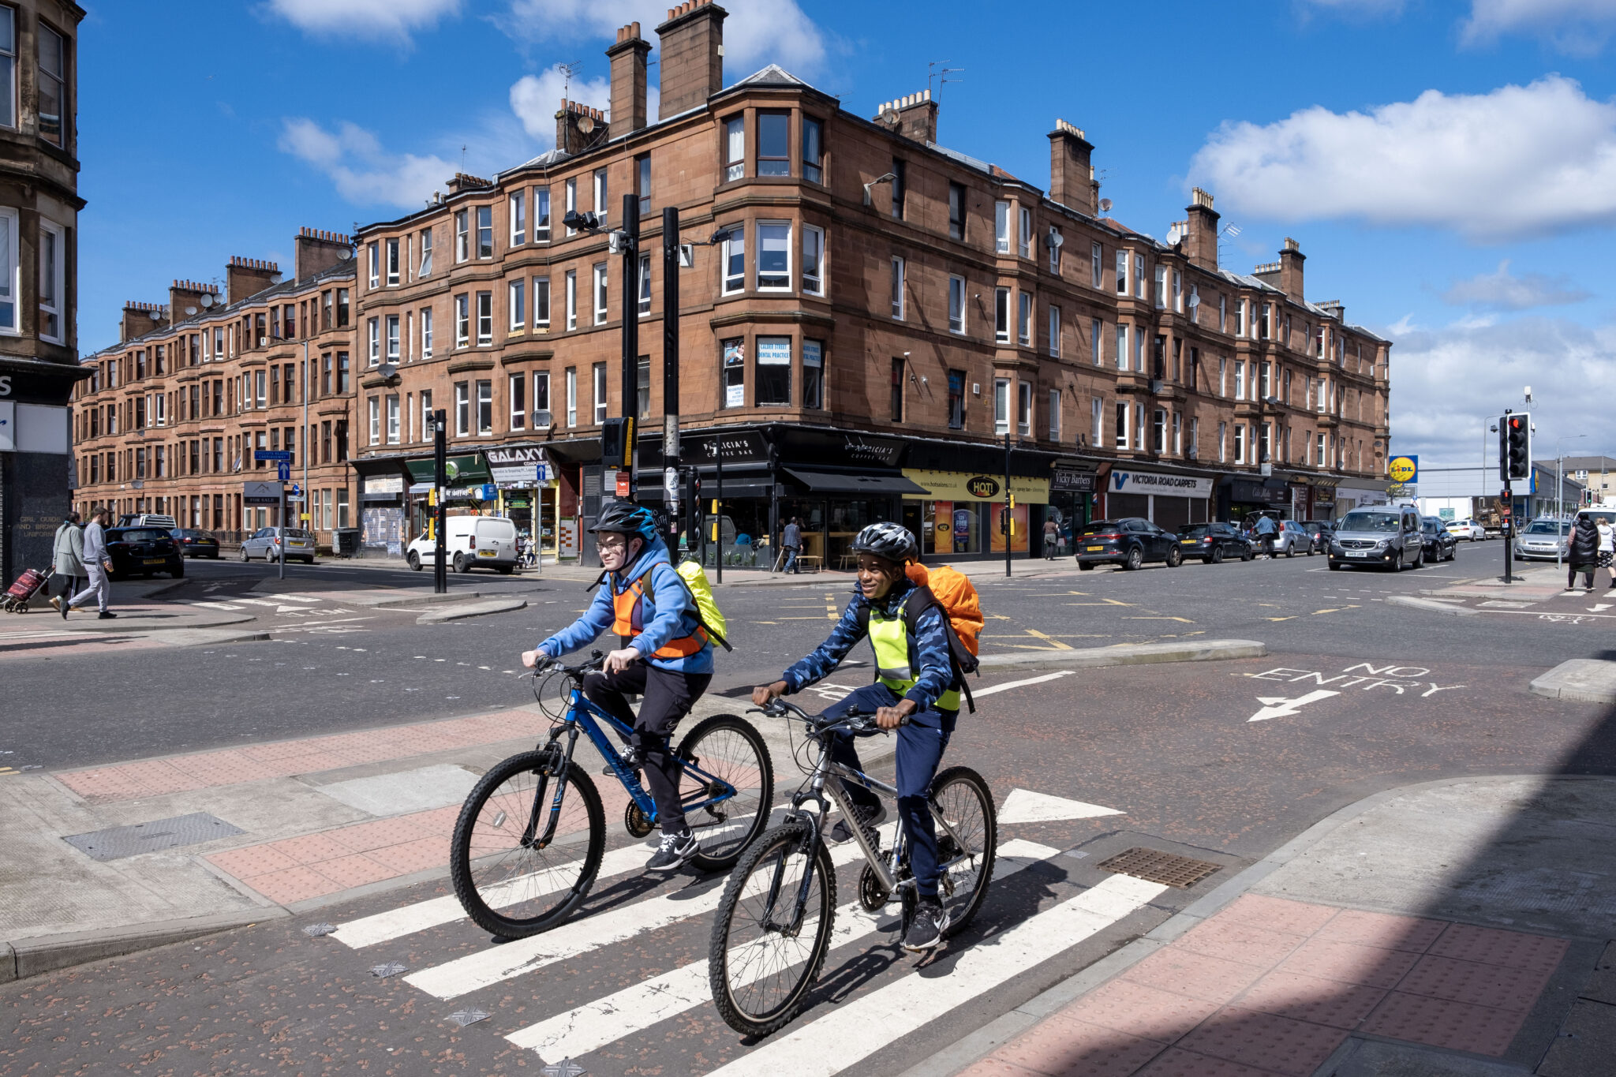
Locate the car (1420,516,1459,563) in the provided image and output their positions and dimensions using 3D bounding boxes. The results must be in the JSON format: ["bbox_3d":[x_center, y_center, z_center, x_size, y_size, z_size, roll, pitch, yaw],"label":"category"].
[{"bbox_3d":[22.450,0.040,42.600,1.800,1.550,4.200,1,1,41],"label":"car"}]

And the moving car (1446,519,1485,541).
[{"bbox_3d":[44.200,-0.500,78.300,1.820,1.420,4.500,1,1,42],"label":"moving car"}]

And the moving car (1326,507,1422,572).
[{"bbox_3d":[16.550,-0.030,33.950,1.850,1.830,4.320,1,1,40],"label":"moving car"}]

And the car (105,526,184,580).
[{"bbox_3d":[-19.600,0.420,34.100,1.780,1.460,4.150,0,0,-45],"label":"car"}]

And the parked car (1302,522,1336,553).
[{"bbox_3d":[23.000,-0.050,52.800,1.760,1.480,4.000,1,1,42],"label":"parked car"}]

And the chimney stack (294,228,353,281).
[{"bbox_3d":[-27.283,-15.675,66.051,0.750,3.050,3.150,0,0,43],"label":"chimney stack"}]

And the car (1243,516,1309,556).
[{"bbox_3d":[19.550,0.010,48.200,1.800,1.500,4.250,1,1,41],"label":"car"}]

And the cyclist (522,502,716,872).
[{"bbox_3d":[-0.761,0.617,4.905,0.620,1.540,0.750,-3,-2,40],"label":"cyclist"}]

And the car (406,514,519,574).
[{"bbox_3d":[-11.470,0.200,38.600,4.380,1.810,1.820,0,0,42],"label":"car"}]

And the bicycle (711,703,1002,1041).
[{"bbox_3d":[0.236,1.066,4.160,0.620,1.030,1.700,3,2,39],"label":"bicycle"}]

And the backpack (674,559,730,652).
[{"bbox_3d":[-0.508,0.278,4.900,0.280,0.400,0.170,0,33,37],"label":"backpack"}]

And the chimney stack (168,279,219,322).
[{"bbox_3d":[-40.700,-15.650,77.300,0.800,2.950,3.000,1,1,43],"label":"chimney stack"}]

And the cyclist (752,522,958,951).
[{"bbox_3d":[0.275,0.707,4.170,0.620,1.520,0.720,3,2,39],"label":"cyclist"}]

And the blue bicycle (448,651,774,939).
[{"bbox_3d":[-0.685,0.937,4.675,0.620,1.030,1.730,0,0,37],"label":"blue bicycle"}]

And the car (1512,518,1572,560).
[{"bbox_3d":[26.350,0.085,41.500,1.700,1.470,3.950,1,1,41],"label":"car"}]

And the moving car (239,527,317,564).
[{"bbox_3d":[-22.250,0.285,49.100,4.020,1.470,1.700,1,1,43],"label":"moving car"}]

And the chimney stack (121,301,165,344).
[{"bbox_3d":[-48.358,-15.591,85.547,0.750,2.950,3.150,0,0,43],"label":"chimney stack"}]

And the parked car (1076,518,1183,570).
[{"bbox_3d":[10.500,0.150,38.000,1.860,1.640,4.480,0,0,41],"label":"parked car"}]

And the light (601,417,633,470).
[{"bbox_3d":[-1.611,-0.801,9.800,0.210,0.420,0.210,0,1,15],"label":"light"}]

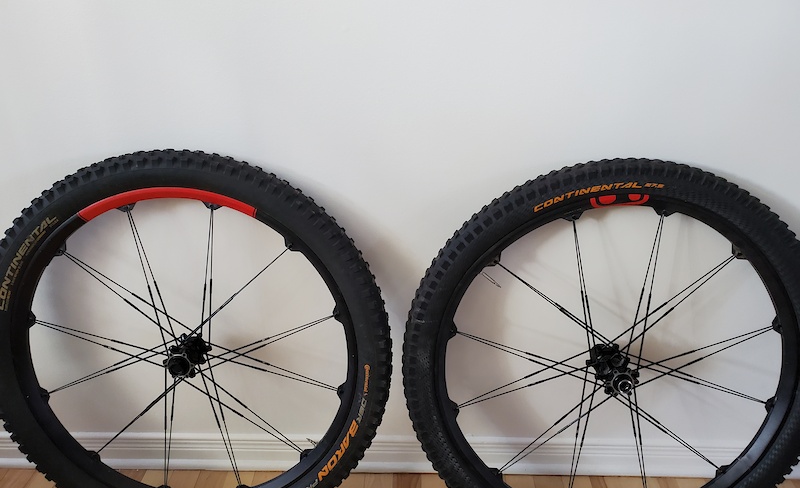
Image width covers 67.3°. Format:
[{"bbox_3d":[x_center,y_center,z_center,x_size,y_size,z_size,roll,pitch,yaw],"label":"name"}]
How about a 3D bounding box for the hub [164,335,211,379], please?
[{"bbox_3d":[-0.364,0.192,1.031,0.060,0.060,0.095,0,14,1],"label":"hub"}]

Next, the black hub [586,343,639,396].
[{"bbox_3d":[0.355,0.209,1.004,0.065,0.065,0.130,1,12,3],"label":"black hub"}]

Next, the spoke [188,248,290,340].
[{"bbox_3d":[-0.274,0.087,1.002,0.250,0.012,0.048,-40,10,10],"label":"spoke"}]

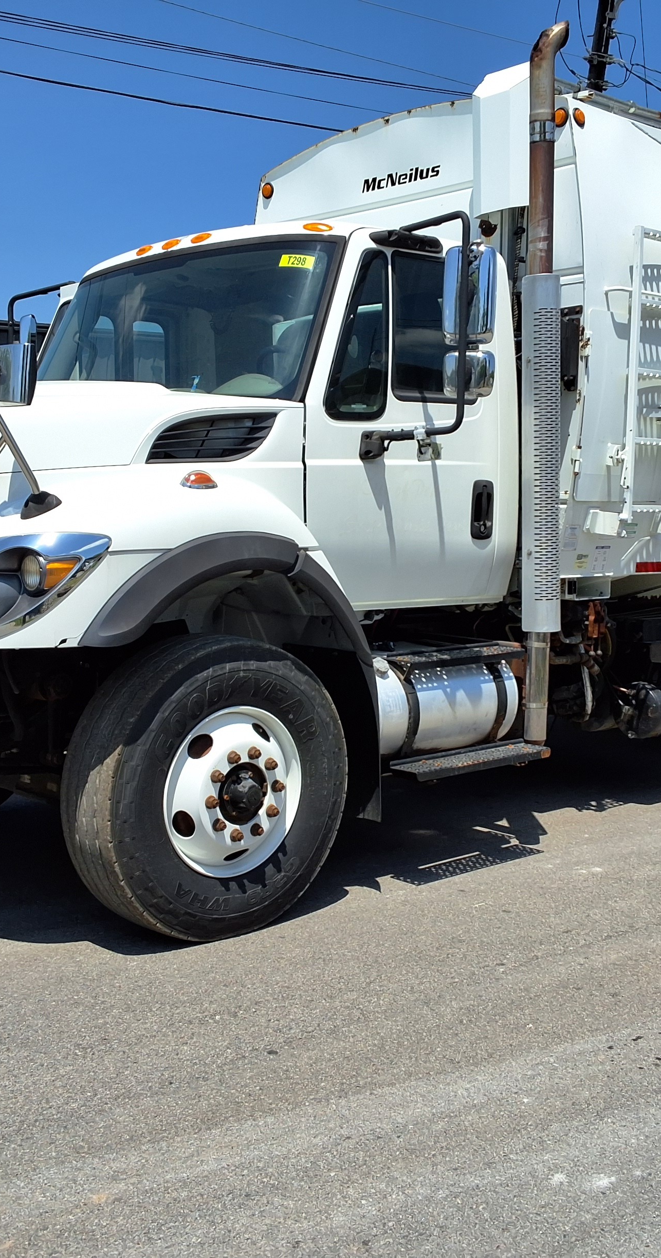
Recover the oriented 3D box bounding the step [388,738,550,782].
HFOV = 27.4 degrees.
[{"bbox_3d":[0.564,0.528,5.486,0.820,0.065,0.210,-4,7,-42],"label":"step"}]

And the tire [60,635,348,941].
[{"bbox_3d":[-0.410,0.542,4.734,1.060,1.055,0.315,-4,7,-42],"label":"tire"}]

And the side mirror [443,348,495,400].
[{"bbox_3d":[0.507,-0.934,4.981,0.185,0.176,0.100,3,6,27],"label":"side mirror"}]

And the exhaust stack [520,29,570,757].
[{"bbox_3d":[0.925,-1.025,5.836,0.200,3.100,0.170,-4,7,-42],"label":"exhaust stack"}]

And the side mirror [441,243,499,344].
[{"bbox_3d":[0.510,-1.219,4.956,0.185,0.349,0.100,3,6,27],"label":"side mirror"}]

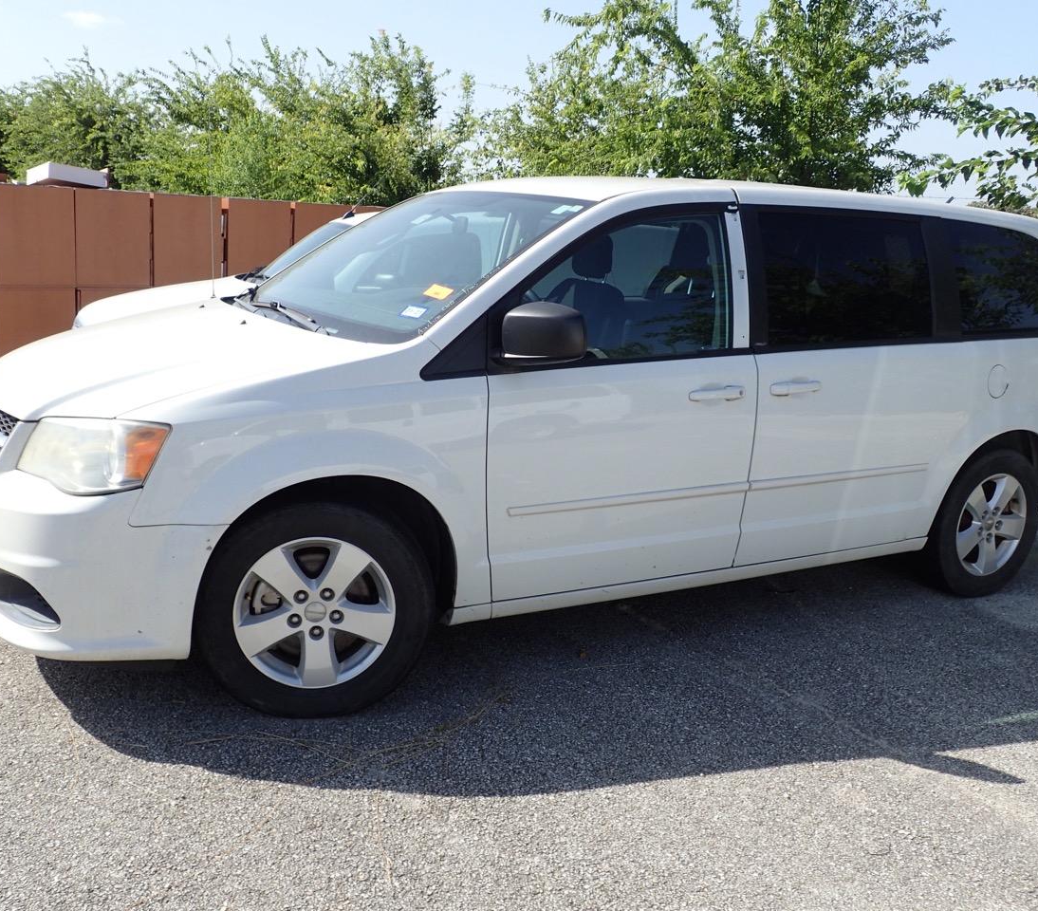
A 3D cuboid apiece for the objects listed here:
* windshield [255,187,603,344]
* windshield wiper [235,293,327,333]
[{"bbox_3d":[-0.459,-0.733,3.920,0.970,0.140,1.660,-39,29,-17],"label":"windshield"},{"bbox_3d":[-0.847,-0.506,3.753,0.120,0.085,0.800,-3,15,-30],"label":"windshield wiper"}]

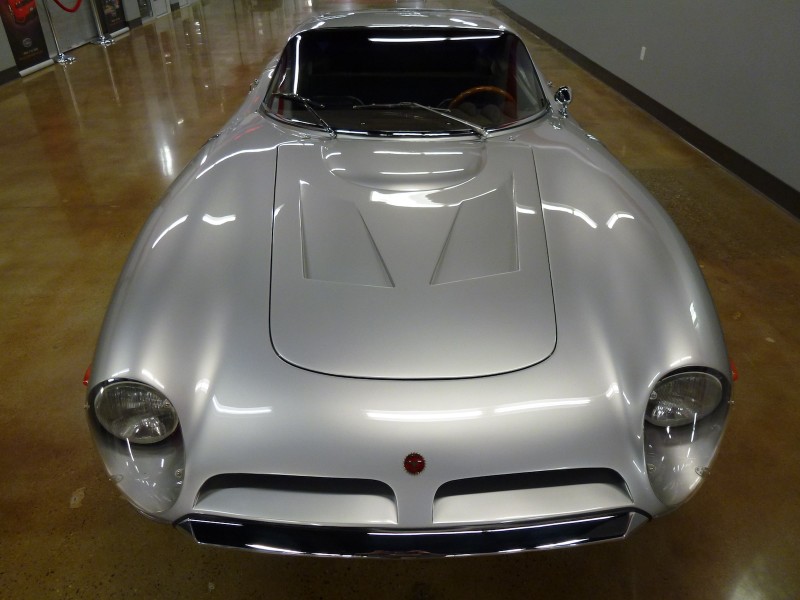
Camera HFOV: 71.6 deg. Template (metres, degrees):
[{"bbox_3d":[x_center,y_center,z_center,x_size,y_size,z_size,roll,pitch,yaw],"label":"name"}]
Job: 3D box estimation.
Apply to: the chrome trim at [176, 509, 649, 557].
[{"bbox_3d":[0.037,0.499,1.254,1.086,0.100,0.120,0,34,-2],"label":"chrome trim"}]

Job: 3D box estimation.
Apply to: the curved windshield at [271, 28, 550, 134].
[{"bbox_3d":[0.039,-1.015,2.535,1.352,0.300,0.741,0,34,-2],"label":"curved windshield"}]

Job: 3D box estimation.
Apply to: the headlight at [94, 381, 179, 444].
[{"bbox_3d":[-0.568,0.228,1.214,0.180,0.180,0.090,0,34,-2],"label":"headlight"}]

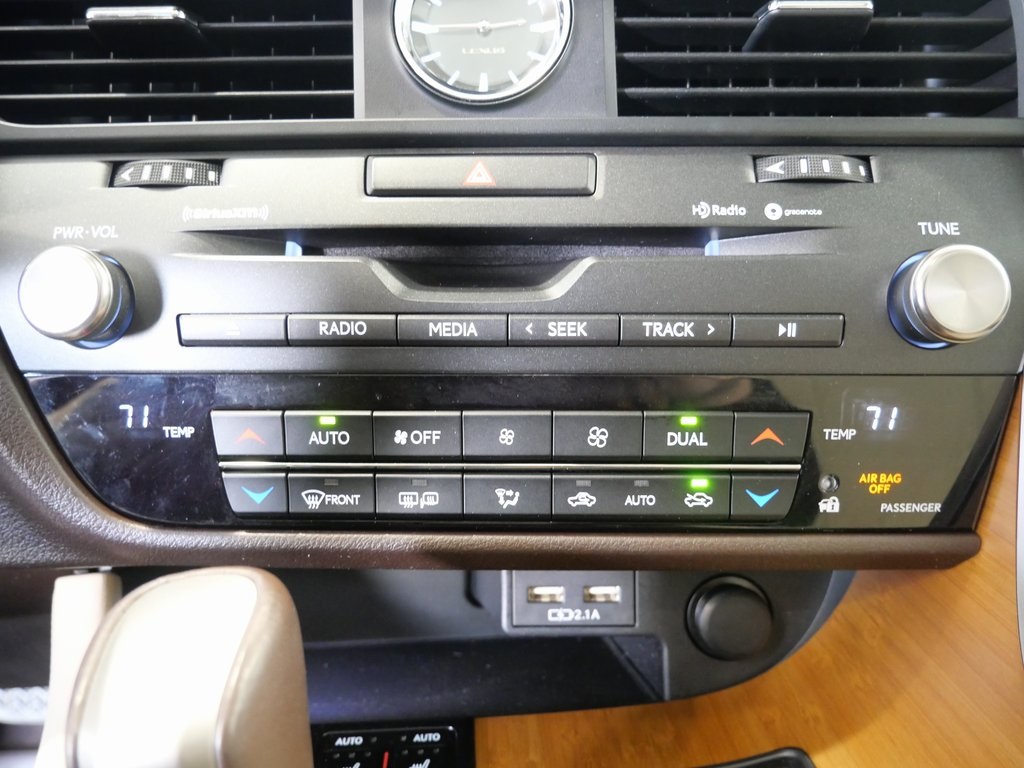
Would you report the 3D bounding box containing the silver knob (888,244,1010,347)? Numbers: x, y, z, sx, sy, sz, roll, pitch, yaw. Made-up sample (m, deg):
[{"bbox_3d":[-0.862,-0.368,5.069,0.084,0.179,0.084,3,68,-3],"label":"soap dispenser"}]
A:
[{"bbox_3d":[0.128,-0.025,0.223,0.029,0.029,0.016,0,-2,1],"label":"silver knob"}]

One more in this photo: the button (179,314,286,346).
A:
[{"bbox_3d":[-0.084,-0.016,0.235,0.033,0.010,0.006,0,-2,1],"label":"button"}]

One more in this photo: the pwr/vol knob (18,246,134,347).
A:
[{"bbox_3d":[-0.129,-0.026,0.227,0.029,0.029,0.016,0,-2,1],"label":"pwr/vol knob"}]

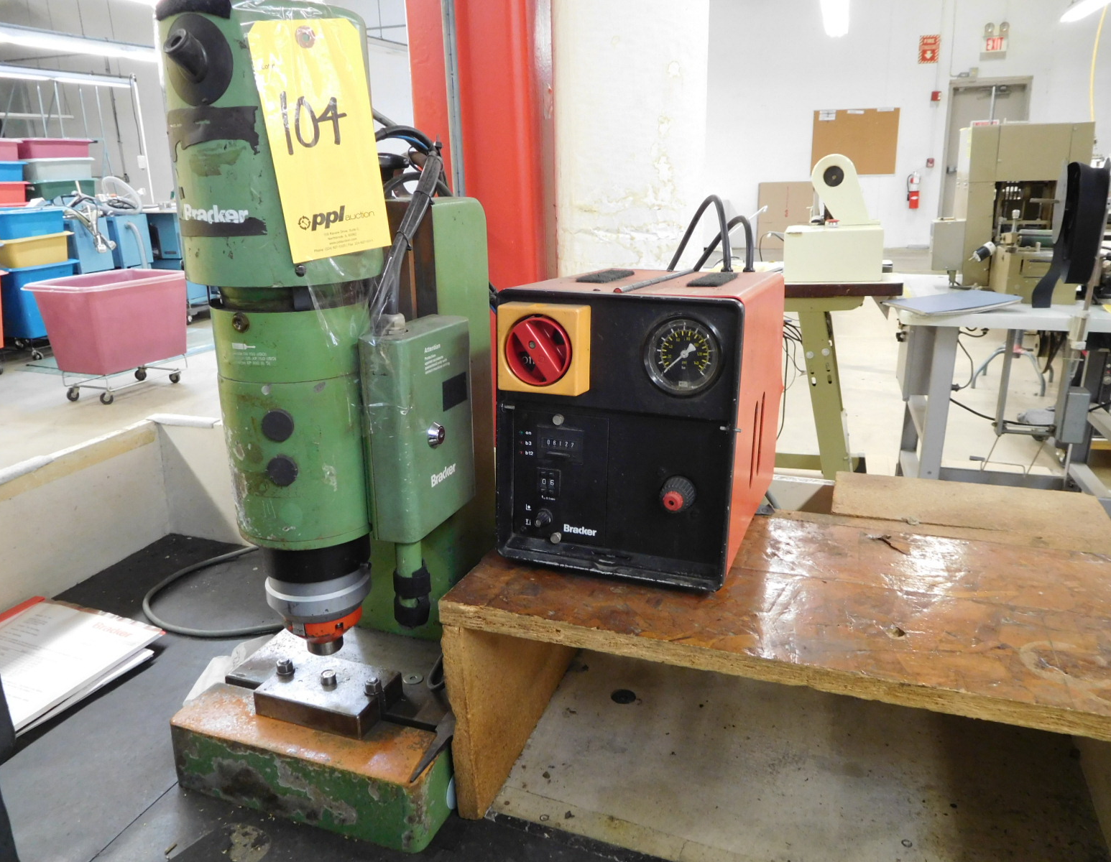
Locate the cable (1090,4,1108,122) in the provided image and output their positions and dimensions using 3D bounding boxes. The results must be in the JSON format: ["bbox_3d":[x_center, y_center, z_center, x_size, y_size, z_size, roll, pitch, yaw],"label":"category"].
[{"bbox_3d":[3.013,-2.028,4.600,0.100,0.700,0.060,4,19,17],"label":"cable"}]

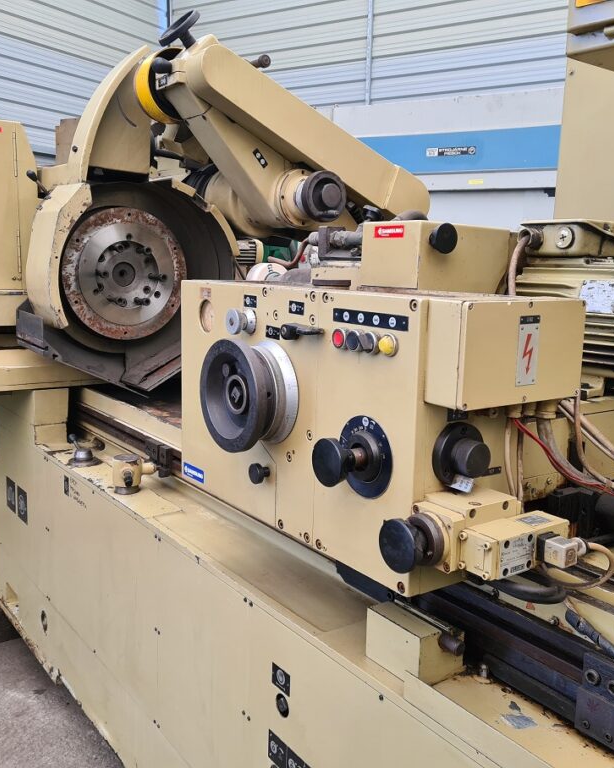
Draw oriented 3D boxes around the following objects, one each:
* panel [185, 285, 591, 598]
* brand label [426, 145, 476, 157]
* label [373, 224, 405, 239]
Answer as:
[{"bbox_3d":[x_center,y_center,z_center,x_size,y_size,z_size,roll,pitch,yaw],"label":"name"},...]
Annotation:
[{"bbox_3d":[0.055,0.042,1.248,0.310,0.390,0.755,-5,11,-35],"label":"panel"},{"bbox_3d":[0.733,-1.177,3.900,0.258,0.043,0.005,6,10,28],"label":"brand label"},{"bbox_3d":[0.166,-0.304,1.540,0.004,0.023,0.085,-5,11,-35],"label":"label"}]

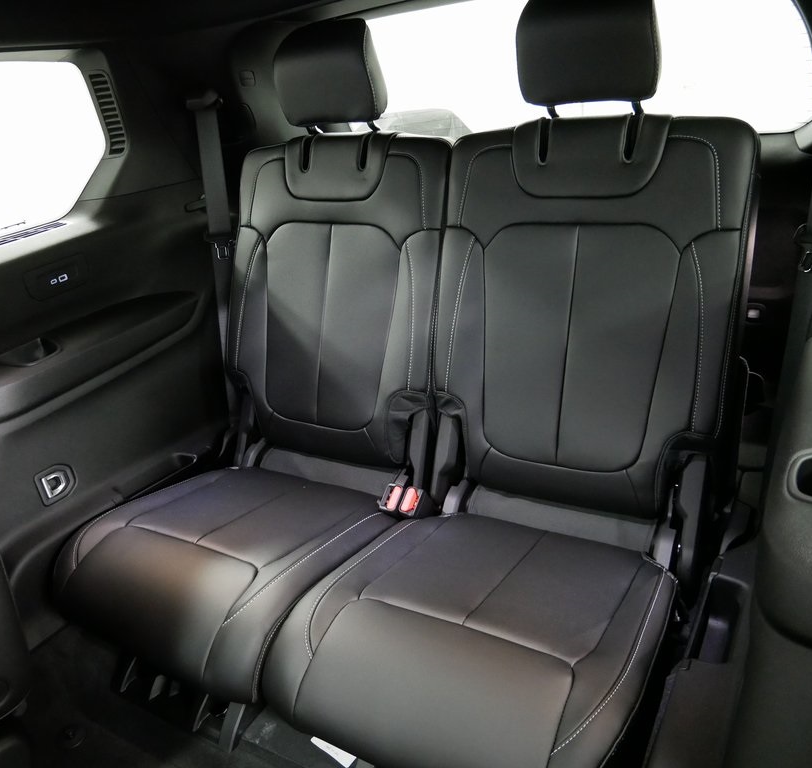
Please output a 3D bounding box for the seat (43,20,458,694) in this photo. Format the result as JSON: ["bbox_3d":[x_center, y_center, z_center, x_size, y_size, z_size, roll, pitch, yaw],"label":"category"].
[{"bbox_3d":[-0.229,-0.126,1.183,0.455,0.887,0.767,8,25,30],"label":"seat"}]

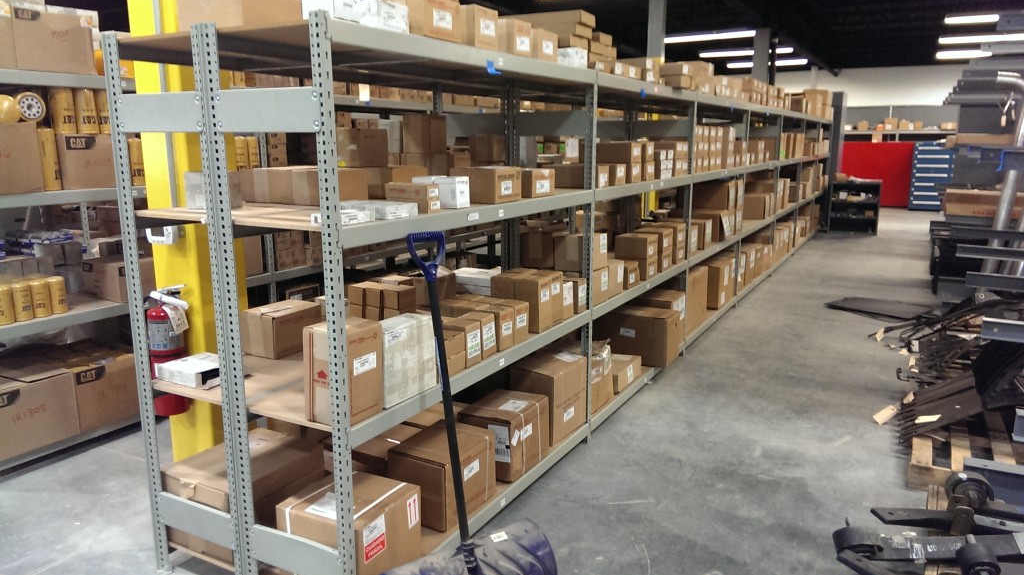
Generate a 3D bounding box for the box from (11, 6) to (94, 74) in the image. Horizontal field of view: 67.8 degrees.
[{"bbox_3d":[-2.394,-1.218,3.823,0.330,0.285,0.385,6,12,27],"label":"box"}]

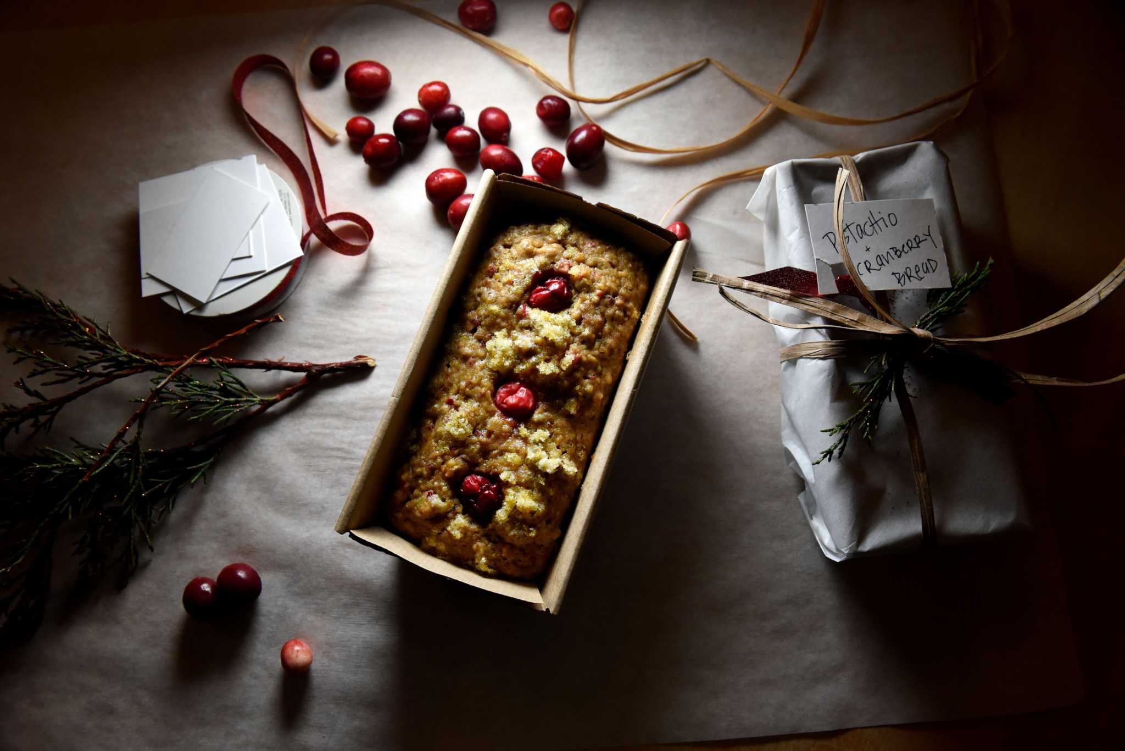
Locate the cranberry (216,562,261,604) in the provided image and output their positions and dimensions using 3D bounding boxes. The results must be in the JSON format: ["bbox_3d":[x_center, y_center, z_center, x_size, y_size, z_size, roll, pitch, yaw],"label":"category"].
[{"bbox_3d":[-0.139,0.089,0.323,0.019,0.017,0.017,0,80,0],"label":"cranberry"}]

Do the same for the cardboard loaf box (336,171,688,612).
[{"bbox_3d":[-0.017,0.007,0.319,0.088,0.054,0.155,20,80,4],"label":"cardboard loaf box"}]

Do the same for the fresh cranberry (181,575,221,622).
[{"bbox_3d":[-0.155,0.095,0.322,0.016,0.016,0.017,0,80,0],"label":"fresh cranberry"}]

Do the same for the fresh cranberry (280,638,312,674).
[{"bbox_3d":[-0.113,0.119,0.319,0.013,0.013,0.014,0,80,0],"label":"fresh cranberry"}]

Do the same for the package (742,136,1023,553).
[{"bbox_3d":[0.132,-0.010,0.321,0.073,0.056,0.157,-5,80,-1],"label":"package"}]

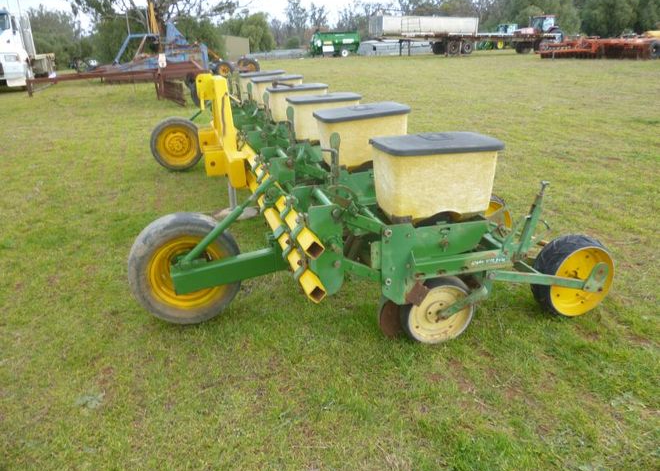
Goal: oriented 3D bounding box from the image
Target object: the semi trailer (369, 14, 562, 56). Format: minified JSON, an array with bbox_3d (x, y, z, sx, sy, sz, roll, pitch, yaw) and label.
[{"bbox_3d":[10.581,-15.739,42.158,14.600,2.850,2.500,-4,21,-11],"label":"semi trailer"}]

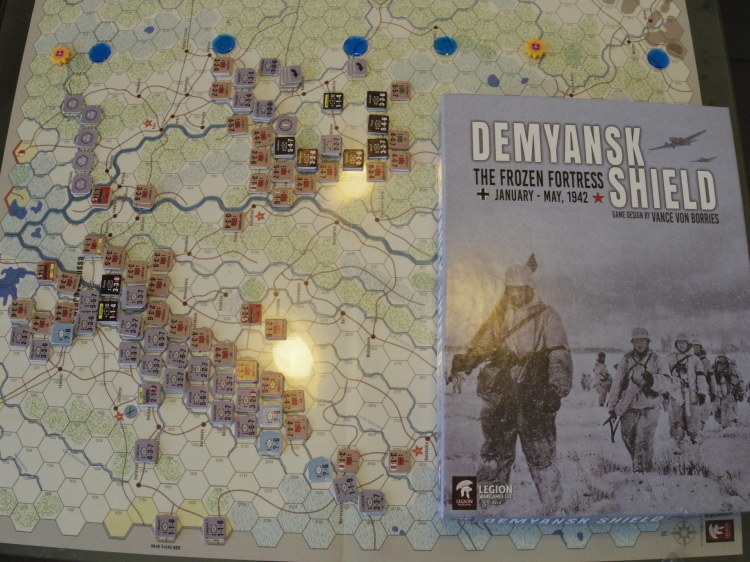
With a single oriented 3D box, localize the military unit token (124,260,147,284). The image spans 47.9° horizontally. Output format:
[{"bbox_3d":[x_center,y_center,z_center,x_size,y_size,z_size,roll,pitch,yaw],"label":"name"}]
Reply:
[{"bbox_3d":[-0.177,-0.007,0.627,0.015,0.003,0.015,1,73,2],"label":"military unit token"}]

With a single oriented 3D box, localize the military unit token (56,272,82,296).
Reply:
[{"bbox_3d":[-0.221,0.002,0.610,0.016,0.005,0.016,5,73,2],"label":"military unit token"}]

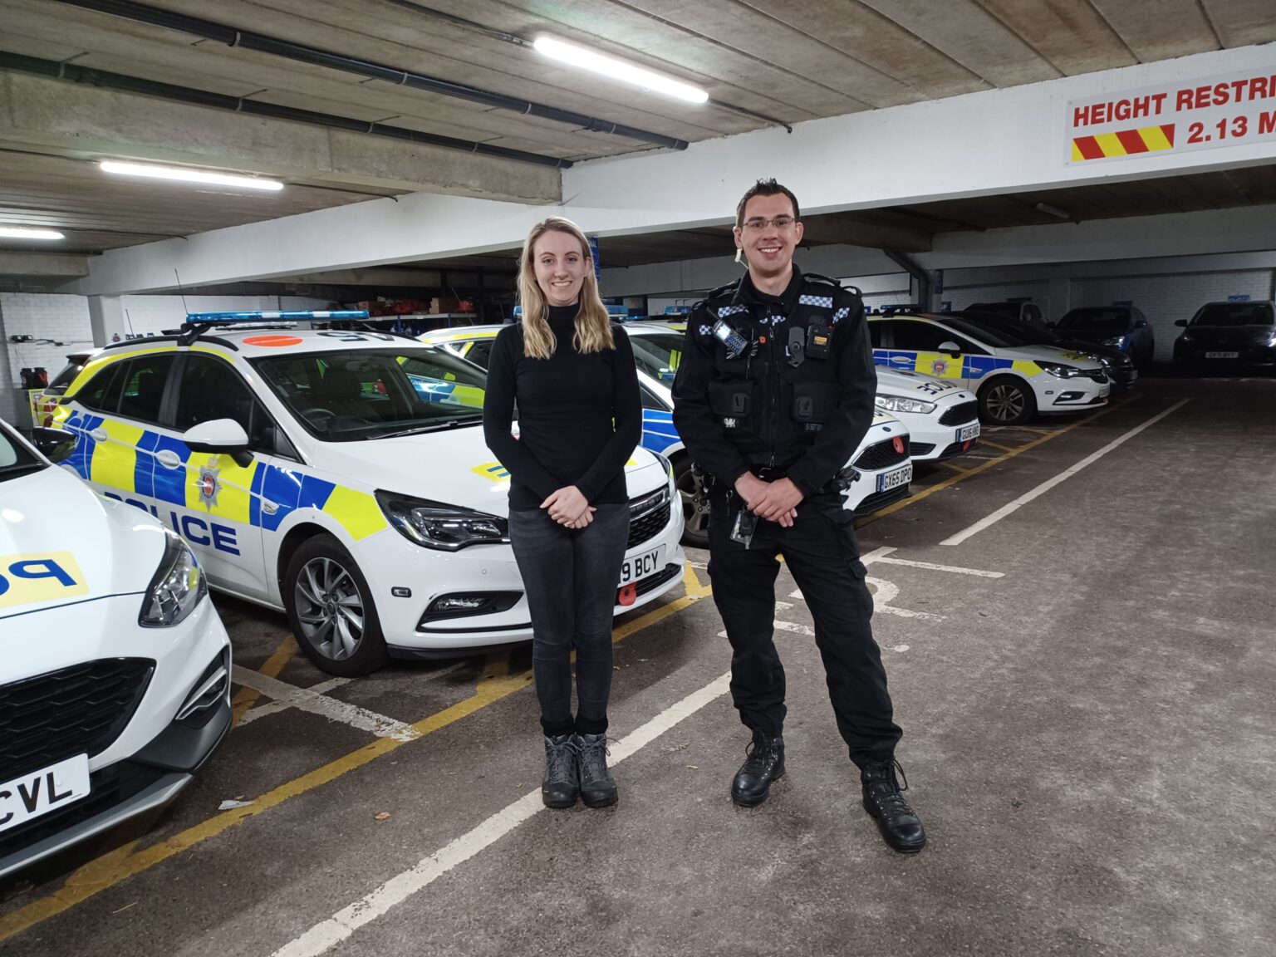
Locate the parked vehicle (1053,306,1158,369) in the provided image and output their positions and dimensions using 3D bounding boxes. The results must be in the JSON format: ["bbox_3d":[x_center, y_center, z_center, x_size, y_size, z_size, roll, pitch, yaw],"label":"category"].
[{"bbox_3d":[10.561,-3.231,21.046,1.880,1.500,4.300,5,12,37],"label":"parked vehicle"}]

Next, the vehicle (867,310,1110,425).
[{"bbox_3d":[4.301,-1.695,13.435,4.650,1.550,1.880,6,12,41],"label":"vehicle"}]

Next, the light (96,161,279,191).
[{"bbox_3d":[-3.799,-2.609,8.000,0.110,0.100,1.570,5,12,37],"label":"light"}]

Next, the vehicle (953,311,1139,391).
[{"bbox_3d":[5.764,-2.004,15.295,4.500,1.460,1.850,6,12,40],"label":"vehicle"}]

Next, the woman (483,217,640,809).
[{"bbox_3d":[-0.218,0.124,2.744,0.480,1.735,0.340,-2,9,-3],"label":"woman"}]

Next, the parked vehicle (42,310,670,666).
[{"bbox_3d":[-1.840,-0.175,5.343,4.700,1.580,1.920,6,12,39],"label":"parked vehicle"}]

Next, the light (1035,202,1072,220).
[{"bbox_3d":[5.734,-3.700,12.742,0.110,0.100,1.570,5,12,37],"label":"light"}]

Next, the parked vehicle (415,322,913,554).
[{"bbox_3d":[-0.036,-0.548,7.374,4.500,1.540,1.900,6,12,40],"label":"parked vehicle"}]

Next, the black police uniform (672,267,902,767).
[{"bbox_3d":[0.423,0.148,2.643,0.620,1.450,0.380,-1,9,7],"label":"black police uniform"}]

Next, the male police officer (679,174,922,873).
[{"bbox_3d":[0.426,0.089,2.598,0.660,1.810,0.460,-1,9,7],"label":"male police officer"}]

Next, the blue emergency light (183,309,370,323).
[{"bbox_3d":[-2.077,-0.953,5.397,0.280,0.085,1.150,6,12,39],"label":"blue emergency light"}]

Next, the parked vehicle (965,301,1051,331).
[{"bbox_3d":[8.713,-3.489,22.478,1.880,1.620,4.400,5,12,37],"label":"parked vehicle"}]

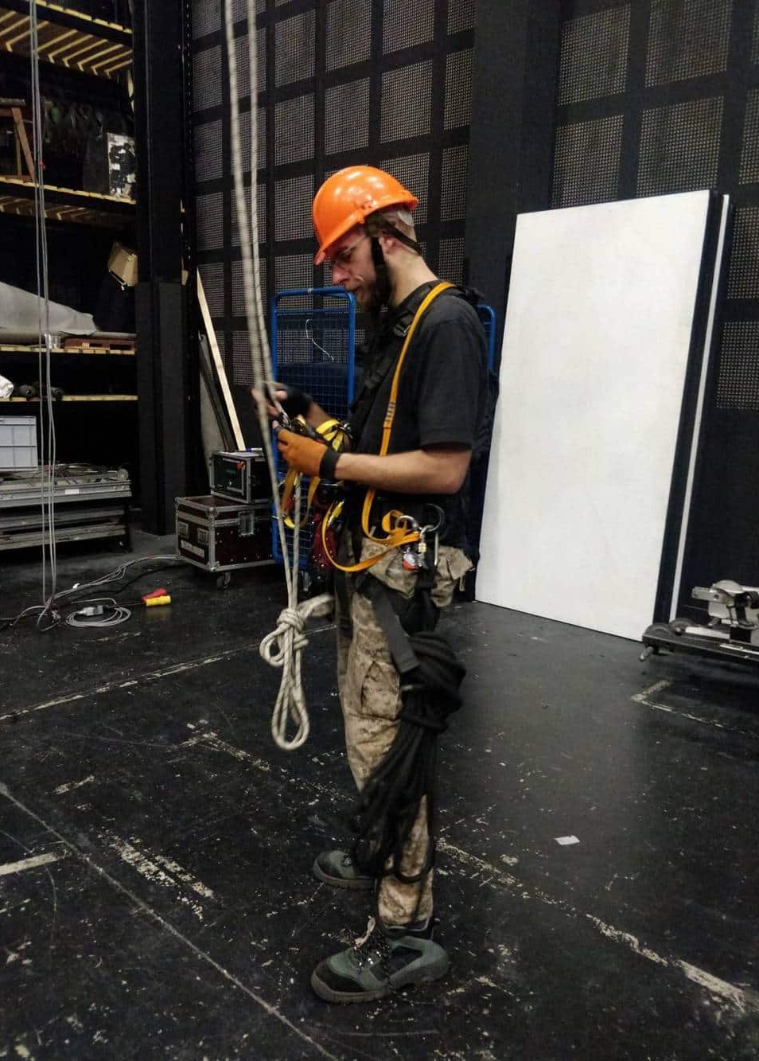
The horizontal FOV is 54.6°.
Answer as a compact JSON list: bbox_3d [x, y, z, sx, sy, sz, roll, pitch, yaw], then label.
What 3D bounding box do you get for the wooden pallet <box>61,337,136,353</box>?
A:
[{"bbox_3d":[-3.045,-1.925,7.527,0.800,0.140,1.100,-8,14,-41],"label":"wooden pallet"}]

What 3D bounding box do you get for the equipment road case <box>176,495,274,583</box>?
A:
[{"bbox_3d":[-0.963,0.041,5.110,0.700,0.534,0.500,-9,15,-40],"label":"equipment road case"}]

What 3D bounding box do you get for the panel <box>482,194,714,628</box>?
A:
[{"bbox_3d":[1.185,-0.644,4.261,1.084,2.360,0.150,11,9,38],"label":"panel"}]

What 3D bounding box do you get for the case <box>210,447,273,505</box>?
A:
[{"bbox_3d":[-0.865,-0.388,5.114,0.420,0.310,0.520,-9,15,-40],"label":"case"}]

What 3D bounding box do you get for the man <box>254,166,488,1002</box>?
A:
[{"bbox_3d":[-0.038,0.127,1.690,0.480,1.790,0.540,2,12,0],"label":"man"}]

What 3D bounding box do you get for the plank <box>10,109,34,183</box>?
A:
[{"bbox_3d":[-2.689,-2.909,5.553,0.075,0.484,0.040,-20,22,-36],"label":"plank"}]

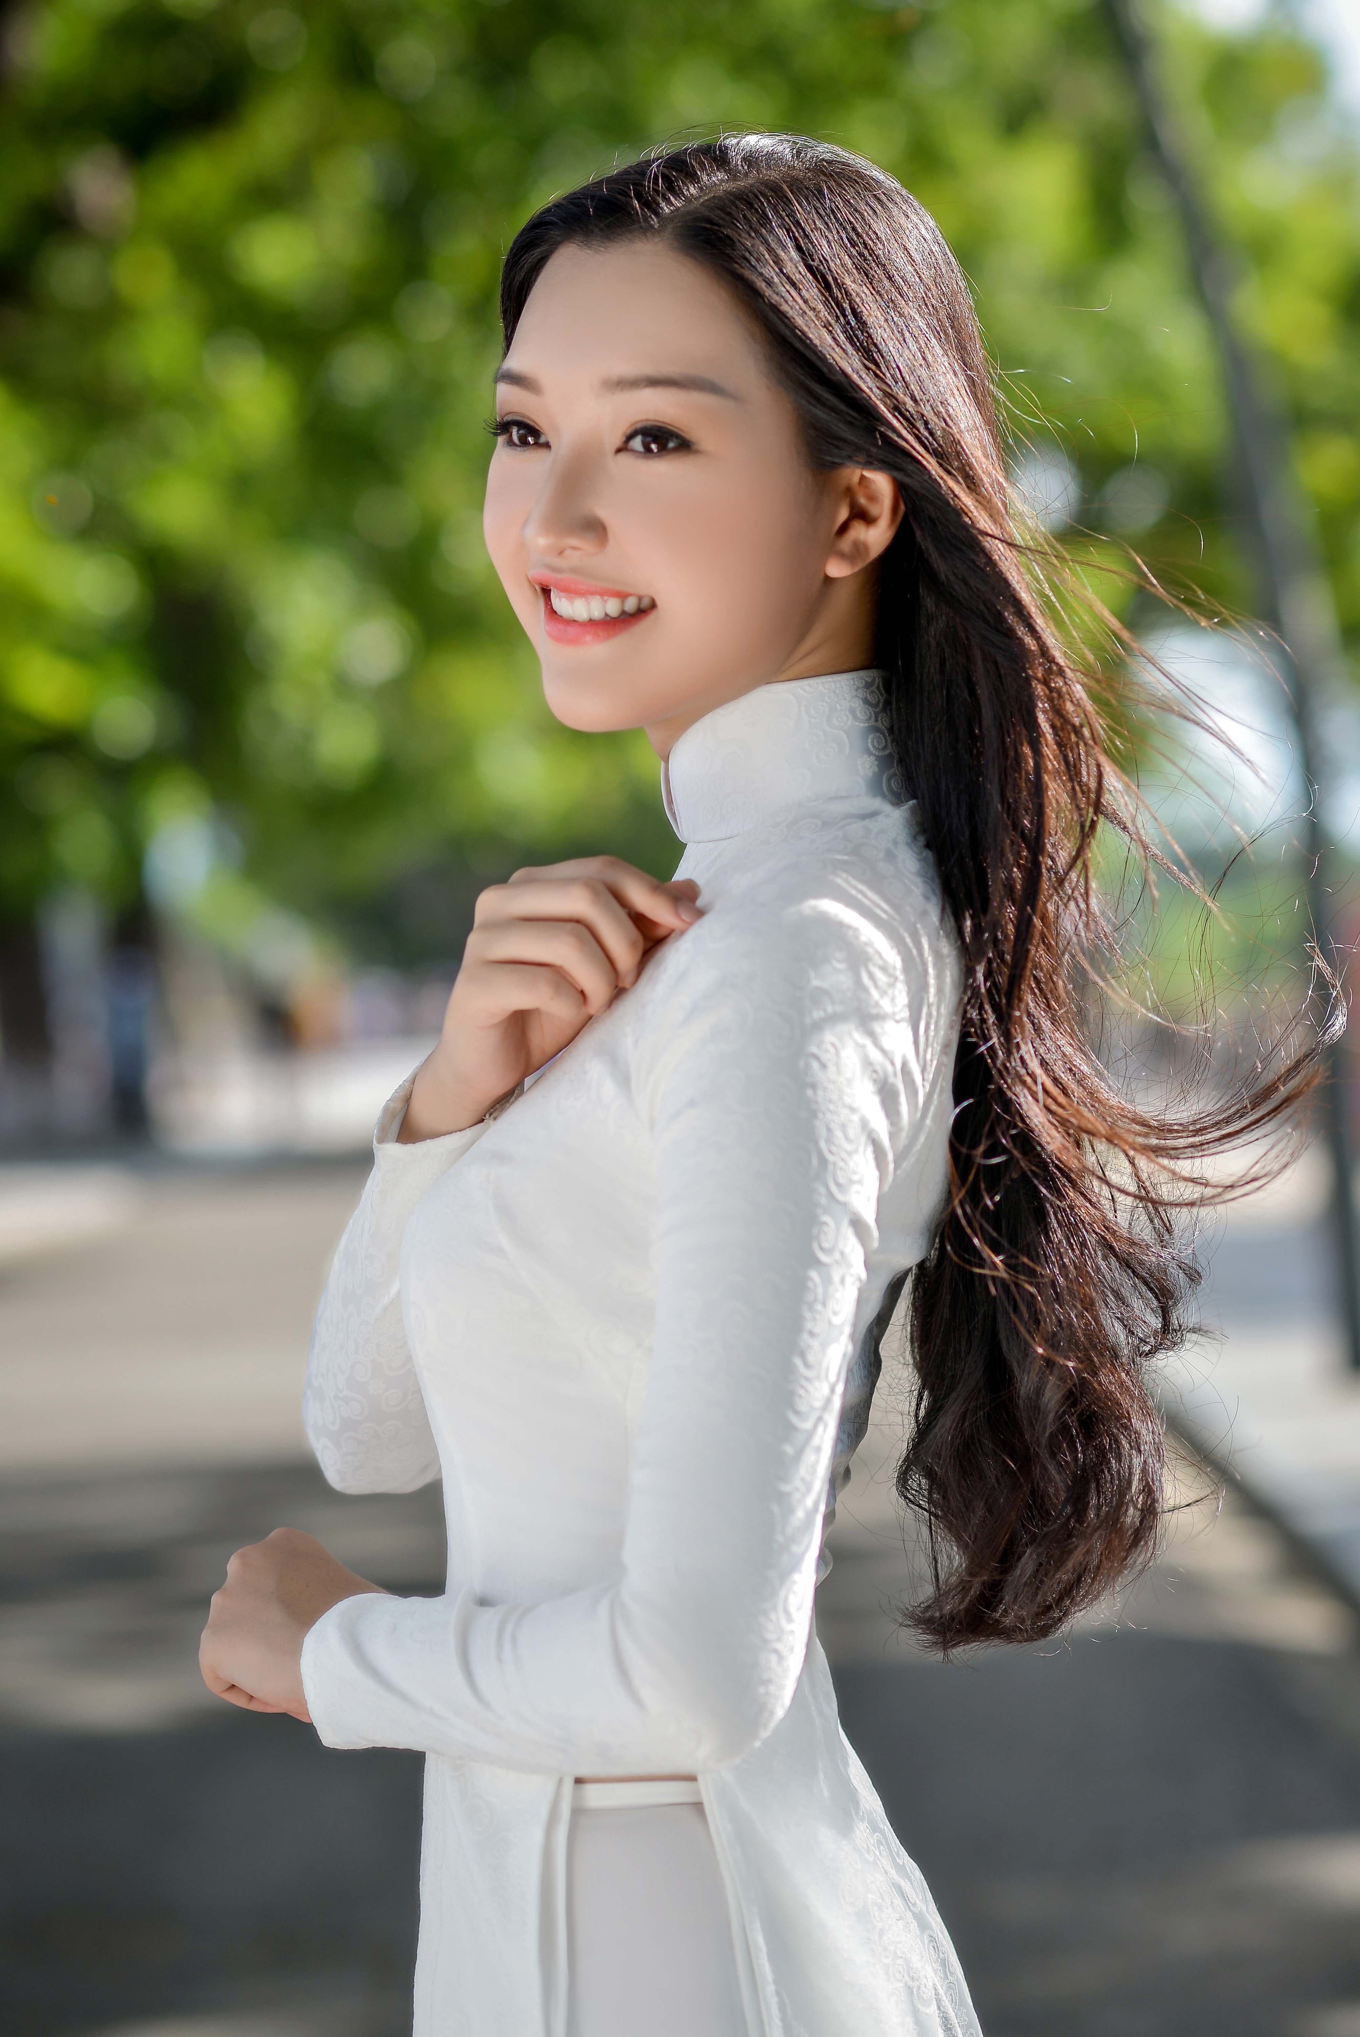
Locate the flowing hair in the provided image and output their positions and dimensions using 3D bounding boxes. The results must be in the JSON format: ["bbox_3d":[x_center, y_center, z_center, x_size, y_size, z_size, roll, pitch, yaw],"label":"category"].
[{"bbox_3d":[0.087,-0.050,1.860,0.290,0.585,0.210,0,0,-37],"label":"flowing hair"}]

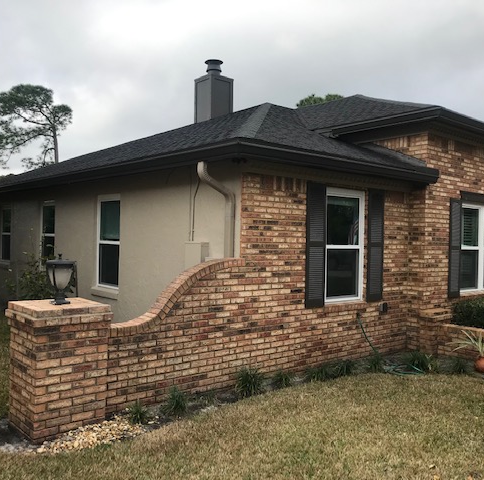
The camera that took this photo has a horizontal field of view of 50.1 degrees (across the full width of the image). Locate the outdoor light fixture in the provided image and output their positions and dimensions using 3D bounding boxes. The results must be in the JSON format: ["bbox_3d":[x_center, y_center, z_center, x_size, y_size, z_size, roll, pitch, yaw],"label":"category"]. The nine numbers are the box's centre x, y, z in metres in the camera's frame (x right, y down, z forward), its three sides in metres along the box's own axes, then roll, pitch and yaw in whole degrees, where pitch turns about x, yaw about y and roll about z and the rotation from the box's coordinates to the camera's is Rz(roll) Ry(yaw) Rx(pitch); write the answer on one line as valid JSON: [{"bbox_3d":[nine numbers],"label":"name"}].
[{"bbox_3d":[-1.639,0.349,4.674,0.260,0.430,0.260,1,0,-40],"label":"outdoor light fixture"}]

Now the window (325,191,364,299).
[{"bbox_3d":[1.333,0.085,6.848,0.780,1.495,0.100,1,0,-40],"label":"window"}]

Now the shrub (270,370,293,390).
[{"bbox_3d":[0.433,1.483,5.605,0.240,0.210,0.240,1,0,0],"label":"shrub"}]

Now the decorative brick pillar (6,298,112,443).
[{"bbox_3d":[-1.590,1.067,4.488,0.670,1.032,0.700,1,0,-40],"label":"decorative brick pillar"}]

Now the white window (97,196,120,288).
[{"bbox_3d":[-2.085,0.025,8.132,0.100,1.460,0.780,1,0,-40],"label":"white window"}]

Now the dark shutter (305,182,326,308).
[{"bbox_3d":[0.910,0.071,6.407,0.355,1.539,0.040,1,0,-40],"label":"dark shutter"}]

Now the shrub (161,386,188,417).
[{"bbox_3d":[-0.622,1.478,4.758,0.250,0.225,0.250,2,0,0],"label":"shrub"}]

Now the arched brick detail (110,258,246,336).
[{"bbox_3d":[-0.686,0.554,5.253,1.710,0.688,0.220,1,0,-40],"label":"arched brick detail"}]

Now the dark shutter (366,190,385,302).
[{"bbox_3d":[1.854,0.092,7.188,0.375,1.545,0.040,1,0,-40],"label":"dark shutter"}]

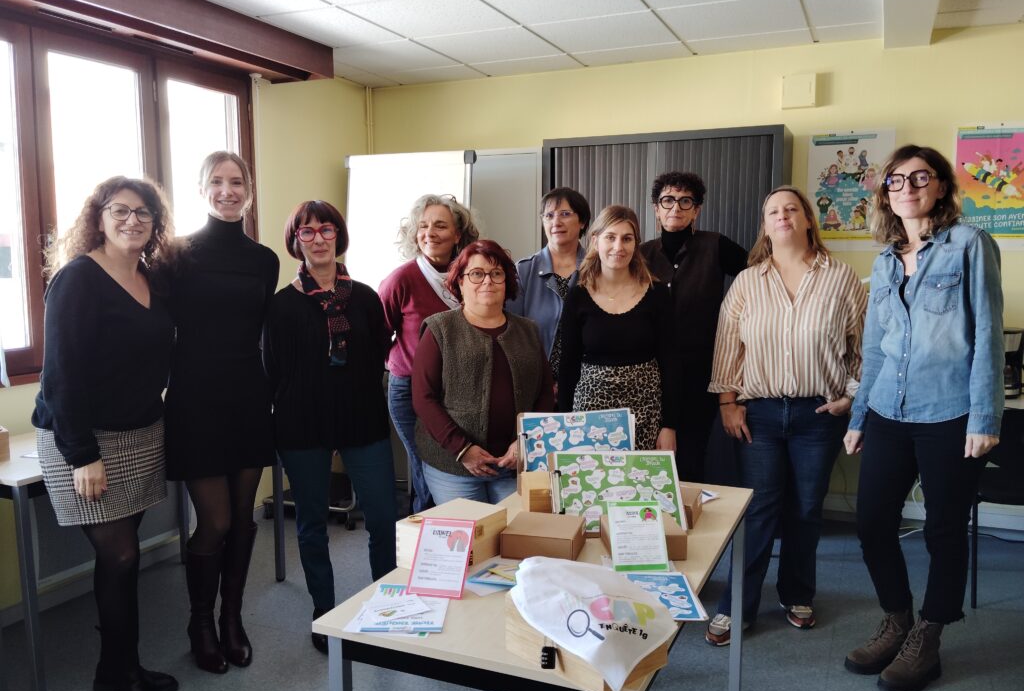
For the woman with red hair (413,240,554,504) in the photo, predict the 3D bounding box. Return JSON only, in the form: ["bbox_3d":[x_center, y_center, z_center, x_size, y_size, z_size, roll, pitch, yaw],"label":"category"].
[{"bbox_3d":[-0.095,0.371,2.870,0.520,1.450,0.340,-1,6,-12],"label":"woman with red hair"}]

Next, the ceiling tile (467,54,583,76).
[{"bbox_3d":[0.077,-1.568,4.613,0.598,0.023,0.317,3,7,24],"label":"ceiling tile"}]

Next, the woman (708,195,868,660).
[{"bbox_3d":[1.000,0.245,3.070,0.580,1.650,0.370,2,7,16],"label":"woman"}]

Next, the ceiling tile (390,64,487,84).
[{"bbox_3d":[-0.475,-1.594,4.855,0.598,0.023,0.317,3,7,24],"label":"ceiling tile"}]

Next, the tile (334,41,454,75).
[{"bbox_3d":[-0.662,-1.555,4.465,0.600,0.020,0.600,3,7,24],"label":"tile"}]

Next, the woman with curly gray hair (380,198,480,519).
[{"bbox_3d":[-0.322,0.236,3.280,0.450,1.628,0.310,-2,7,-20],"label":"woman with curly gray hair"}]

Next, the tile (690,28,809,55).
[{"bbox_3d":[1.176,-1.506,4.101,0.597,0.020,0.316,3,7,24],"label":"tile"}]

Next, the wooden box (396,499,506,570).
[{"bbox_3d":[-0.128,0.417,1.812,0.137,0.098,0.212,4,8,35],"label":"wooden box"}]

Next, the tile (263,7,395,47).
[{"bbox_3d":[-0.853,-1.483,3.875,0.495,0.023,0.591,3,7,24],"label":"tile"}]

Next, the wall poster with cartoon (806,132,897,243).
[{"bbox_3d":[1.681,-0.770,4.138,0.400,0.590,0.010,3,7,24],"label":"wall poster with cartoon"}]

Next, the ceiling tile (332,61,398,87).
[{"bbox_3d":[-0.924,-1.592,4.851,0.212,0.023,0.686,3,7,24],"label":"ceiling tile"}]

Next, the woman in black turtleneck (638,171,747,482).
[{"bbox_3d":[0.732,0.141,3.520,0.500,1.729,0.320,1,7,14],"label":"woman in black turtleneck"}]

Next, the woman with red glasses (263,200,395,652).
[{"bbox_3d":[-0.656,0.286,3.000,0.470,1.592,0.320,-2,7,-14],"label":"woman with red glasses"}]

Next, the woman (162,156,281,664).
[{"bbox_3d":[-0.977,0.228,2.803,0.430,1.739,0.290,-4,7,-27],"label":"woman"}]

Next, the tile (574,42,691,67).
[{"bbox_3d":[0.627,-1.531,4.342,0.597,0.020,0.316,3,7,24],"label":"tile"}]

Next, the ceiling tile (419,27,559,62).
[{"bbox_3d":[-0.108,-1.521,4.196,0.598,0.023,0.591,3,7,24],"label":"ceiling tile"}]

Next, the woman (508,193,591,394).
[{"bbox_3d":[0.204,0.162,3.597,0.460,1.676,0.300,1,7,9],"label":"woman"}]

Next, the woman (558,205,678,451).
[{"bbox_3d":[0.389,0.286,3.060,0.440,1.577,0.290,1,6,12],"label":"woman"}]

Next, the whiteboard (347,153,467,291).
[{"bbox_3d":[-0.514,-0.423,4.120,0.690,1.050,0.050,2,1,17],"label":"whiteboard"}]

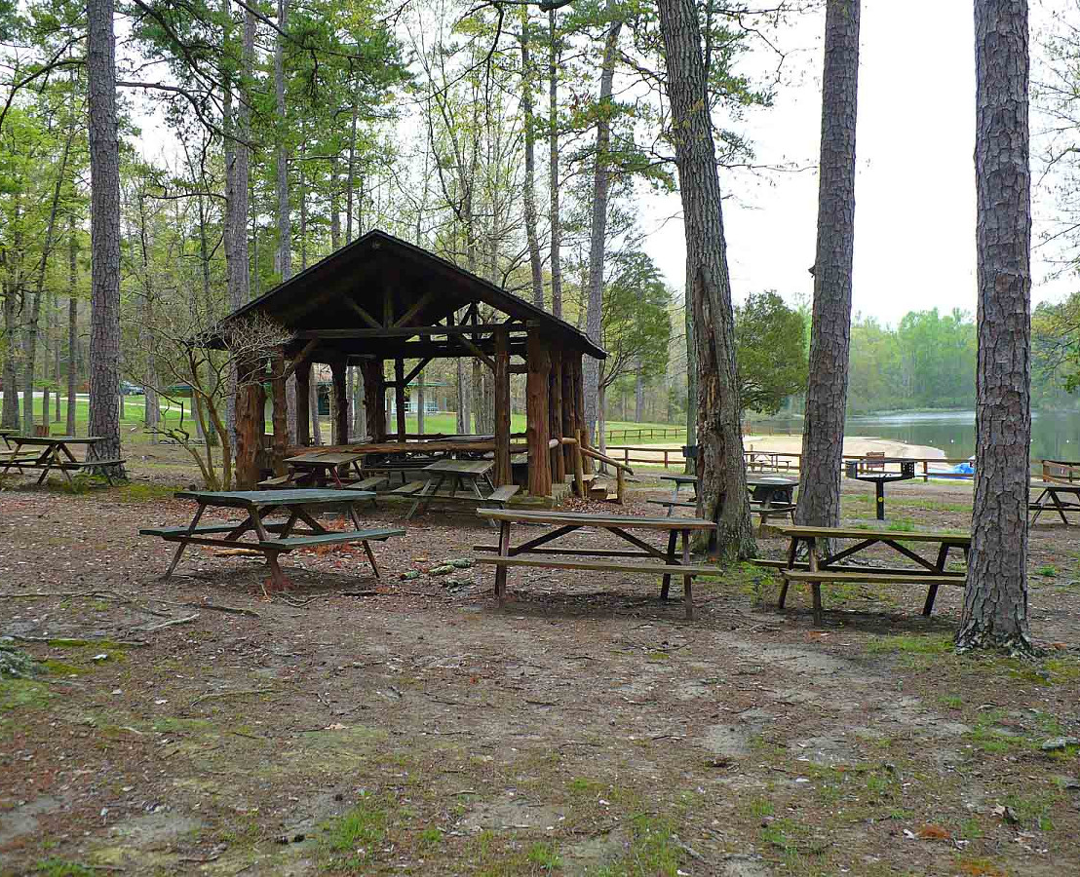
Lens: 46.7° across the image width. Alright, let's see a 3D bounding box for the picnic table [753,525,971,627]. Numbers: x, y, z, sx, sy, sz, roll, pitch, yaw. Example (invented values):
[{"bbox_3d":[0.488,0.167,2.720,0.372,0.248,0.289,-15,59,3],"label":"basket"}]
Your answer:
[{"bbox_3d":[2.931,1.196,10.923,1.846,0.743,1.478,3,-1,-2],"label":"picnic table"}]

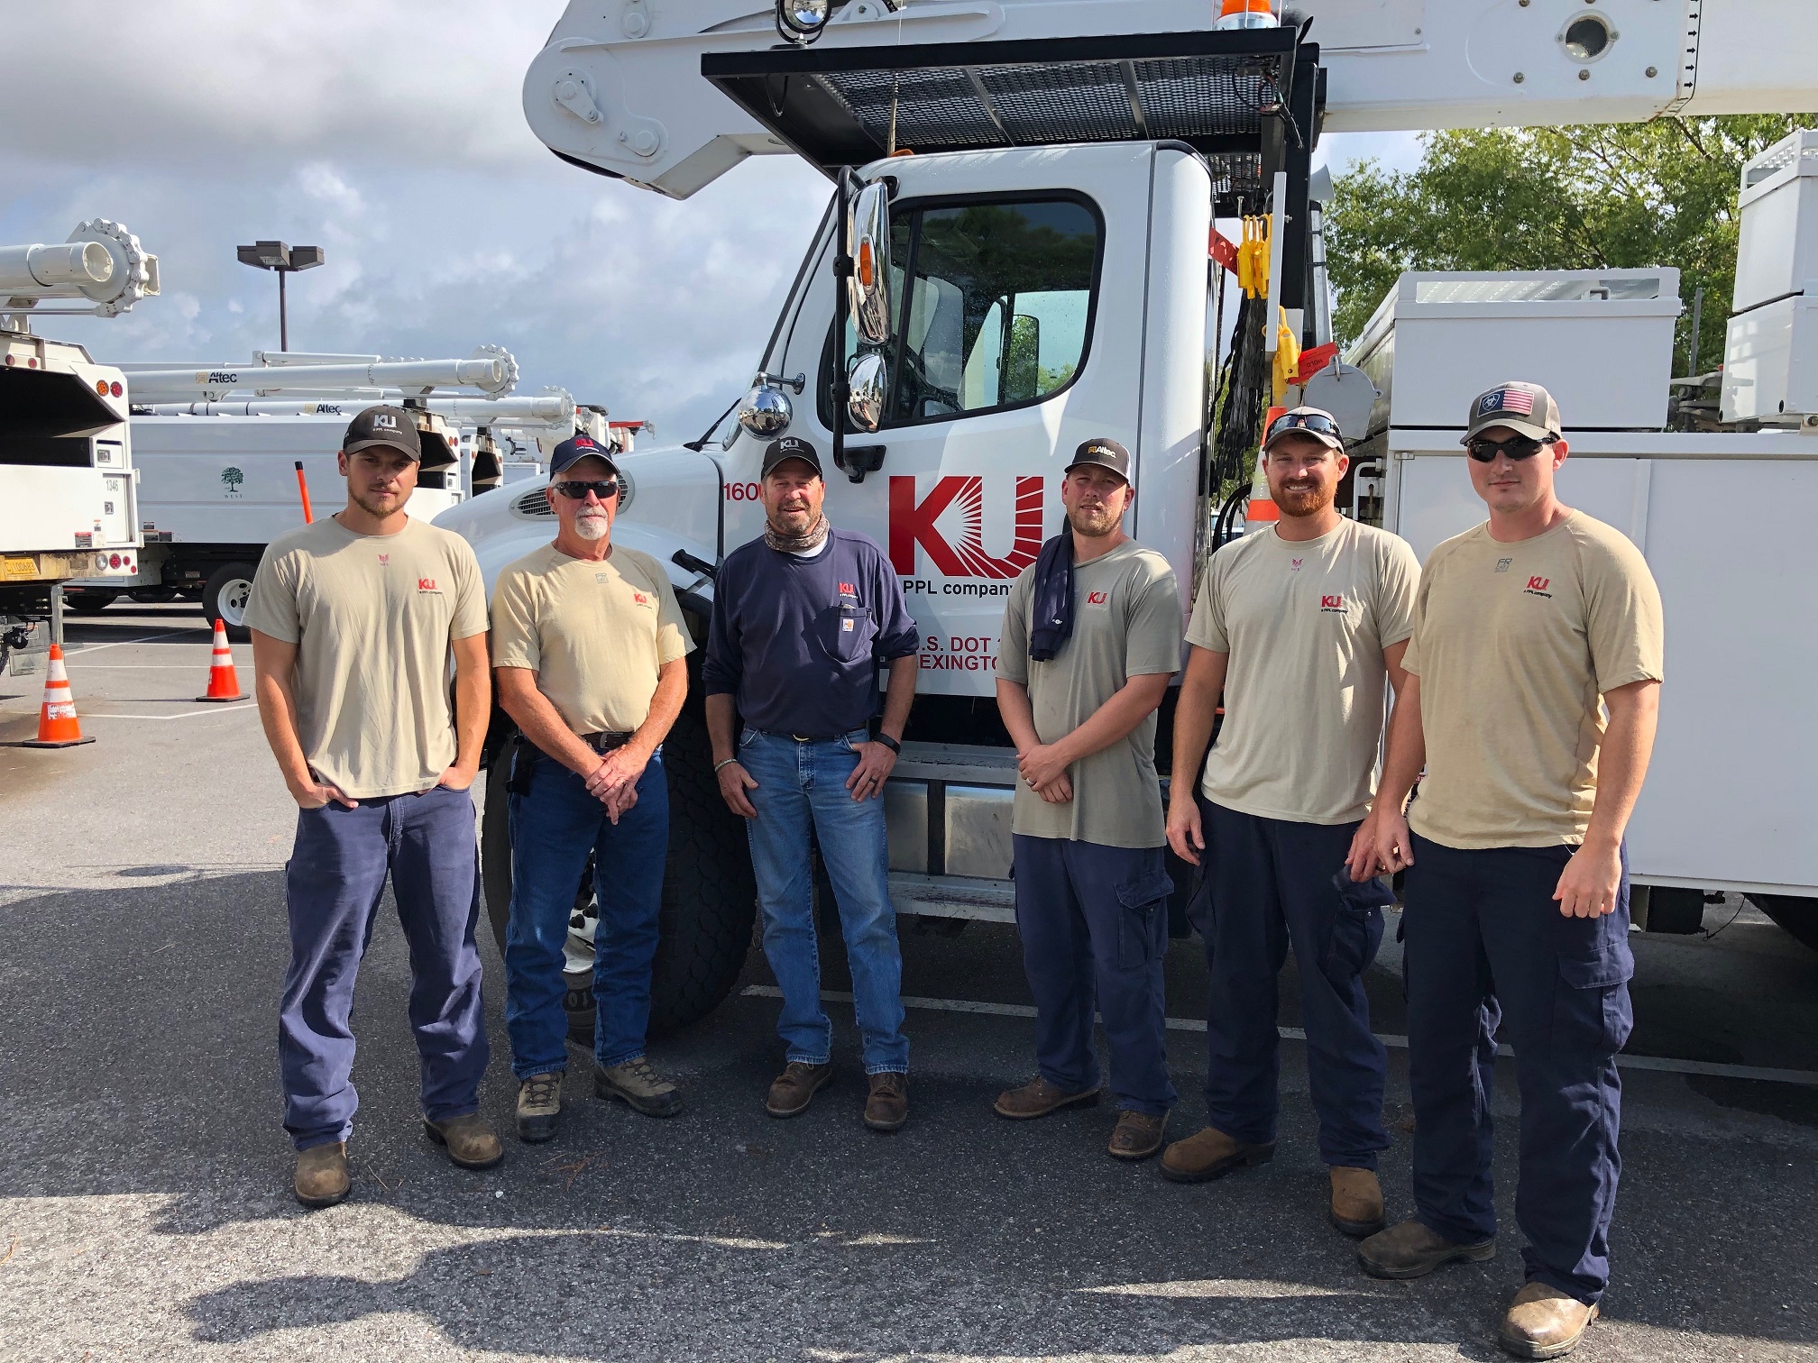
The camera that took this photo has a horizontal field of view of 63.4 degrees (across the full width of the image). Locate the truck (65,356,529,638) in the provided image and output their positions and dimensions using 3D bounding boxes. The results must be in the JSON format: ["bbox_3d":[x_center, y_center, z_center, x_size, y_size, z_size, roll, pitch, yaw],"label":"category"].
[{"bbox_3d":[-9.753,-2.578,20.698,9.000,3.900,2.440,2,6,12],"label":"truck"}]

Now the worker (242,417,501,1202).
[{"bbox_3d":[-1.265,0.279,3.473,0.580,1.820,0.420,0,6,-14],"label":"worker"}]

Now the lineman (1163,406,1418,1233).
[{"bbox_3d":[0.916,0.291,3.512,0.590,1.850,0.440,3,6,19],"label":"lineman"}]

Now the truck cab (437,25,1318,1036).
[{"bbox_3d":[-0.112,-0.459,5.450,2.970,2.950,2.420,2,6,13],"label":"truck cab"}]

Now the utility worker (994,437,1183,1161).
[{"bbox_3d":[0.477,0.285,3.838,0.500,1.800,0.420,3,6,22],"label":"utility worker"}]

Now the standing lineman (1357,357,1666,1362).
[{"bbox_3d":[1.227,0.338,2.986,0.620,1.860,0.460,4,6,25],"label":"standing lineman"}]

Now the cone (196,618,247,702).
[{"bbox_3d":[-6.204,-0.195,13.265,0.360,0.710,0.360,2,6,13],"label":"cone"}]

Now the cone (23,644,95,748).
[{"bbox_3d":[-6.148,0.077,10.613,0.360,0.710,0.360,2,6,13],"label":"cone"}]

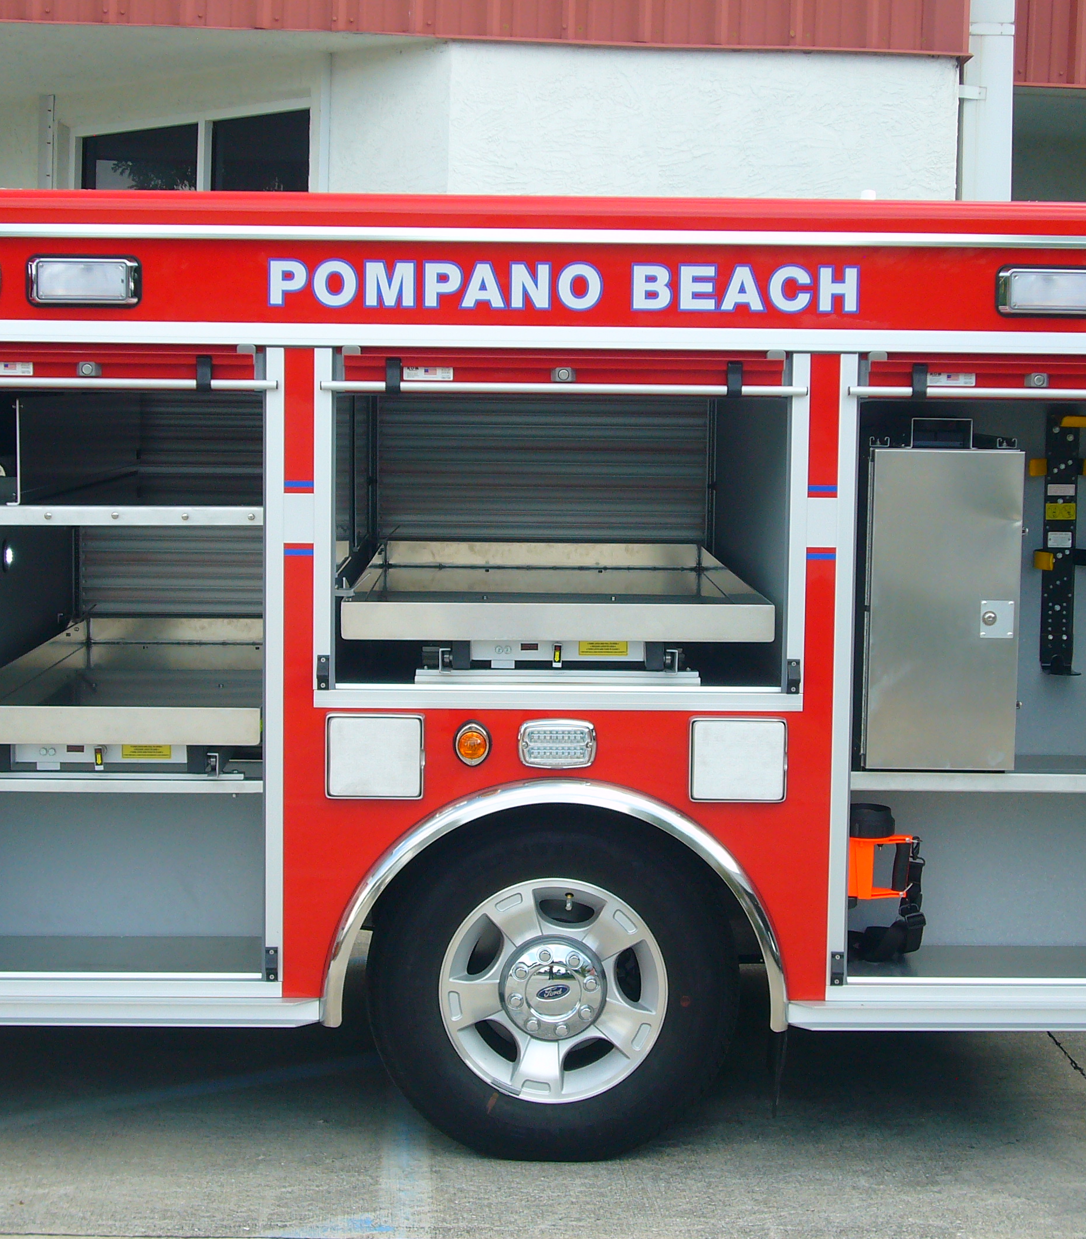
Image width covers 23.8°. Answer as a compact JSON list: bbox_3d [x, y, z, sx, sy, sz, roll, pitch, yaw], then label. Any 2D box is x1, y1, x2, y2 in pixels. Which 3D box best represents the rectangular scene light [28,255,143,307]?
[{"bbox_3d":[-0.976,-0.717,5.461,0.245,0.112,0.050,1,5,-1],"label":"rectangular scene light"}]

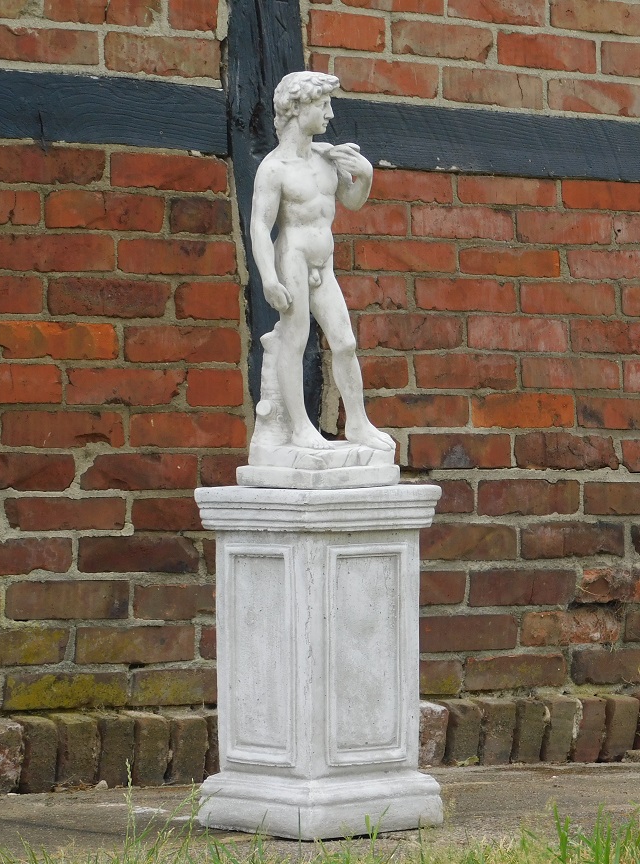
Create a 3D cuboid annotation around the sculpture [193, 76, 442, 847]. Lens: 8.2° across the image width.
[{"bbox_3d":[-0.001,0.026,7.050,0.280,1.195,0.280,0,0,-41],"label":"sculpture"}]

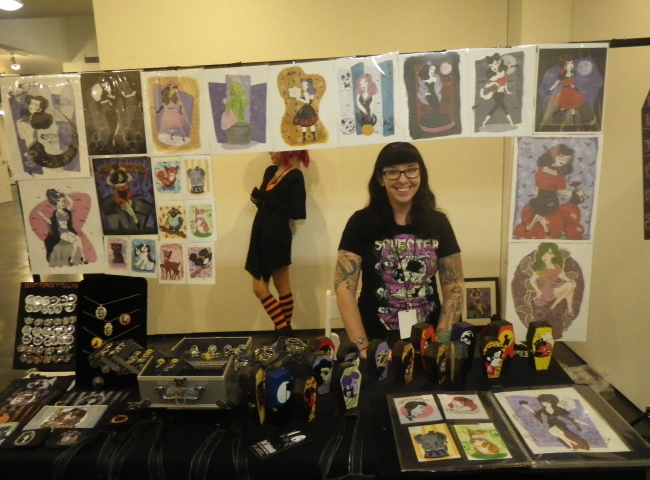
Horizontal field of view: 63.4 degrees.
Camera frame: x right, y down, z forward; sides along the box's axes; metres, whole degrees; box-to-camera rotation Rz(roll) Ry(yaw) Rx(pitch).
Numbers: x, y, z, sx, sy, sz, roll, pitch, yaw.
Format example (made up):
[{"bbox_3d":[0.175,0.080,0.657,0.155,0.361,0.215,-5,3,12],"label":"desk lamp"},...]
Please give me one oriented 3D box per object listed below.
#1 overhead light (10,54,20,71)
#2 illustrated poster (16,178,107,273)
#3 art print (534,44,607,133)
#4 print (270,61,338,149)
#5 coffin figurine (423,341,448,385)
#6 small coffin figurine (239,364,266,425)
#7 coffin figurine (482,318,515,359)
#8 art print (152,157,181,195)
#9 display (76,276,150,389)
[{"bbox_3d":[-4.707,-2.700,8.000,0.125,0.220,0.125,-3,12,0],"label":"overhead light"},{"bbox_3d":[-0.968,-0.046,1.929,0.281,0.355,0.008,-1,12,6],"label":"illustrated poster"},{"bbox_3d":[0.791,-0.481,1.694,0.218,0.283,0.010,0,11,4],"label":"art print"},{"bbox_3d":[-0.070,-0.448,1.766,0.218,0.283,0.010,-2,11,5],"label":"print"},{"bbox_3d":[0.326,0.360,1.539,0.062,0.121,0.041,-12,15,-39],"label":"coffin figurine"},{"bbox_3d":[-0.192,0.419,1.412,0.050,0.140,0.066,0,12,14],"label":"small coffin figurine"},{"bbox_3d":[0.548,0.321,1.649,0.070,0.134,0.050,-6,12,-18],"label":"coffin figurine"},{"bbox_3d":[-0.551,-0.215,1.854,0.103,0.153,0.008,-1,12,6],"label":"art print"},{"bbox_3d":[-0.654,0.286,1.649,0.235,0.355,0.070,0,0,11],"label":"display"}]

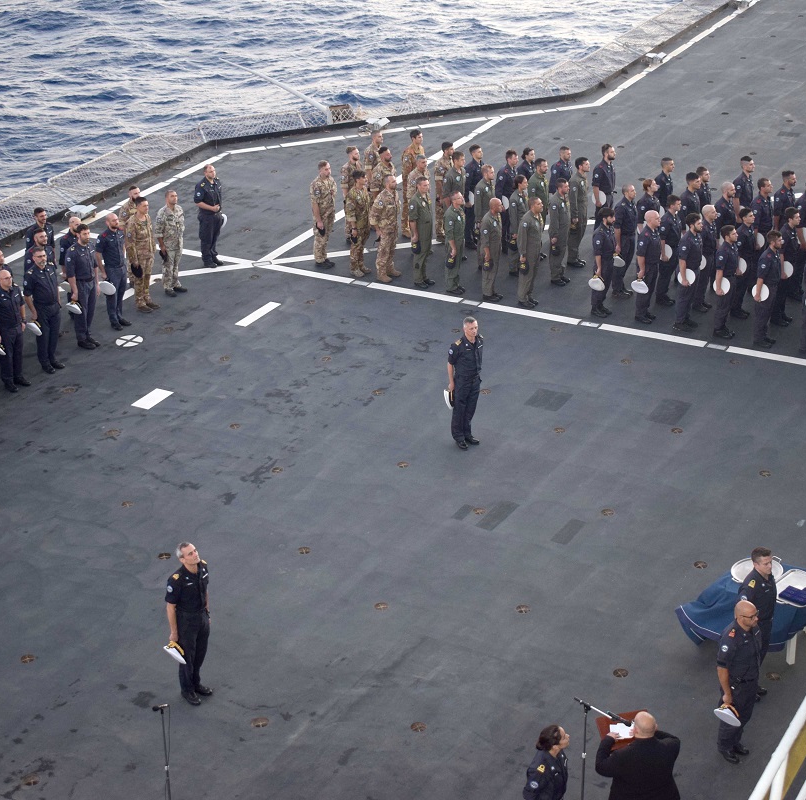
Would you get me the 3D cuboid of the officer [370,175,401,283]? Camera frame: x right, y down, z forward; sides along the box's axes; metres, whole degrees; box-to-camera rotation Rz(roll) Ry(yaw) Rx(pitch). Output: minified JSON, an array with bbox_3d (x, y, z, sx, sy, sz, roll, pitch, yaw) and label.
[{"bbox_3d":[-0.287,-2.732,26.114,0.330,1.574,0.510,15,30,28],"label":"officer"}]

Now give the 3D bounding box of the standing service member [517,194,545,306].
[{"bbox_3d":[2.041,-2.352,25.317,0.360,1.780,0.500,16,30,30],"label":"standing service member"}]

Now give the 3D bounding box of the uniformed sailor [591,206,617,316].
[{"bbox_3d":[3.113,-2.147,24.750,0.330,1.754,0.510,14,30,27],"label":"uniformed sailor"}]

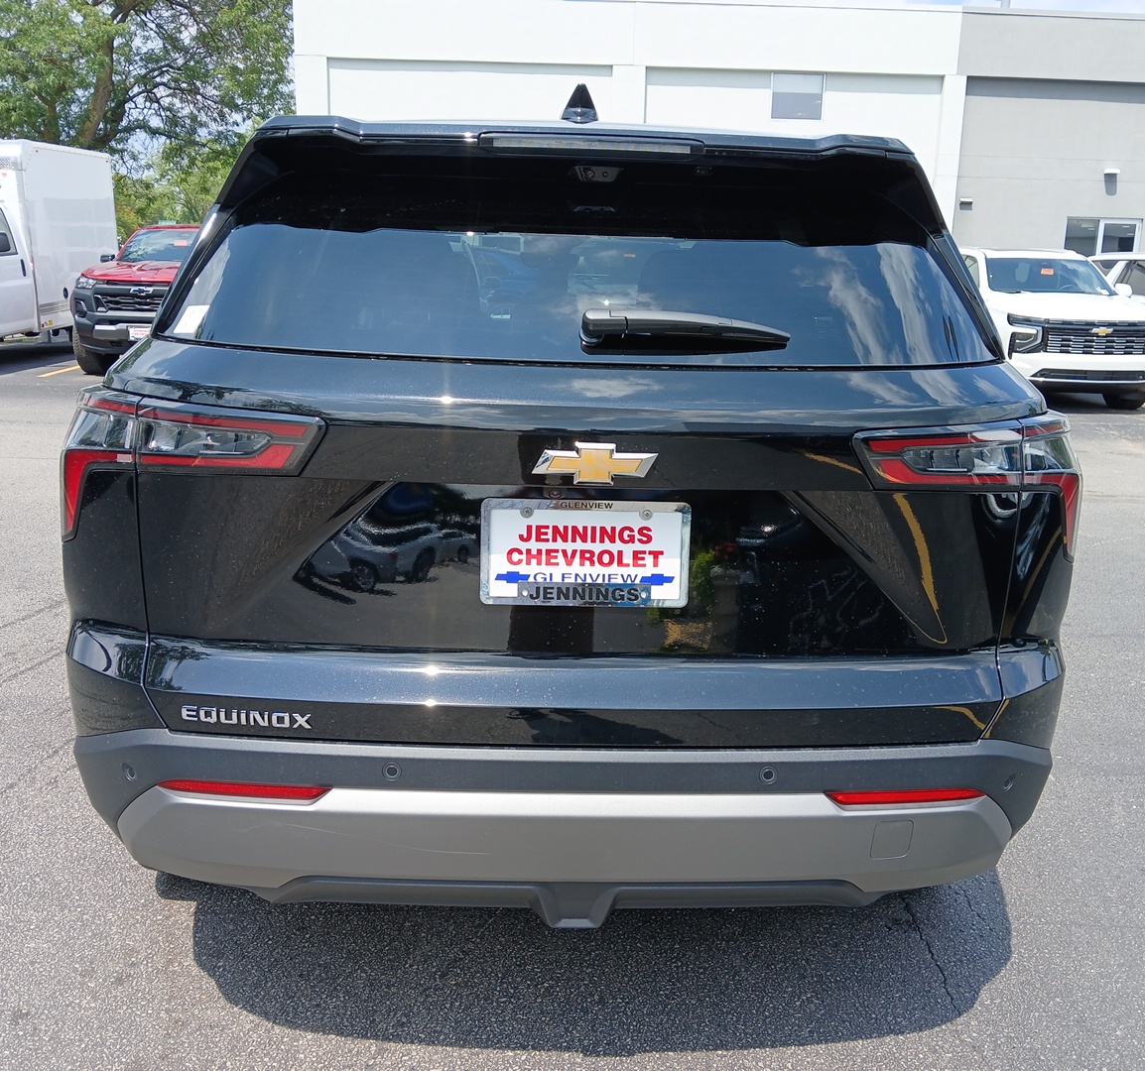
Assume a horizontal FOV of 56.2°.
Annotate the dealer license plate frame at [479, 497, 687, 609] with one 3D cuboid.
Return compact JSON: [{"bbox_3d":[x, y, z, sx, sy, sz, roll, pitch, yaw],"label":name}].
[{"bbox_3d":[0.021,0.027,1.587,0.312,0.162,0.020,1,13,-2],"label":"dealer license plate frame"}]

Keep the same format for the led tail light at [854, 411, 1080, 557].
[{"bbox_3d":[0.645,-0.061,1.720,0.490,0.280,0.260,1,13,-2],"label":"led tail light"}]

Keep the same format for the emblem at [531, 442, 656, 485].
[{"bbox_3d":[0.032,-0.103,1.530,0.180,0.062,0.020,1,13,-2],"label":"emblem"}]

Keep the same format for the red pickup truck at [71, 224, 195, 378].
[{"bbox_3d":[-5.228,-3.332,14.833,1.950,1.950,5.400,0,13,-7],"label":"red pickup truck"}]

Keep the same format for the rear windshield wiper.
[{"bbox_3d":[0.173,-0.300,1.607,0.325,0.068,0.065,1,13,-2],"label":"rear windshield wiper"}]

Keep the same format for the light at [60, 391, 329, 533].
[{"bbox_3d":[-0.602,-0.088,1.665,0.490,0.280,0.260,1,13,-2],"label":"light"}]

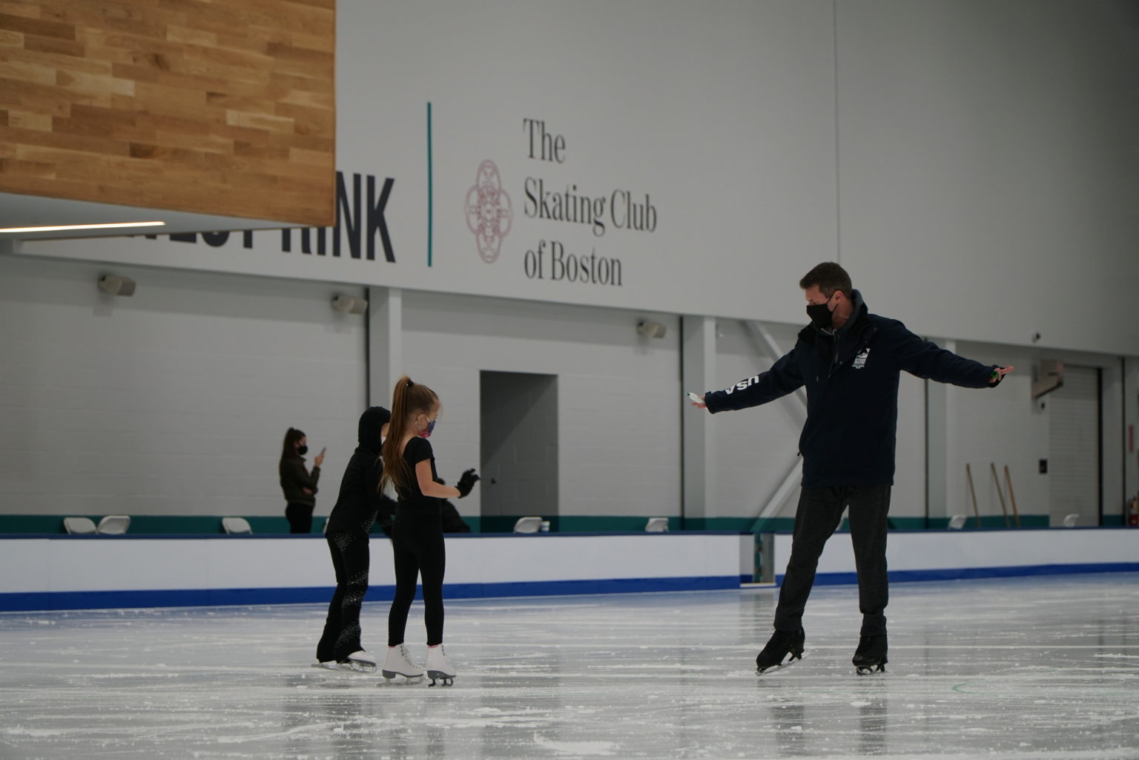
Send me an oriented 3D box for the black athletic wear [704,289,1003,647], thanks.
[{"bbox_3d":[1.275,0.397,18.080,1.380,1.610,0.520,-1,-2,25],"label":"black athletic wear"}]

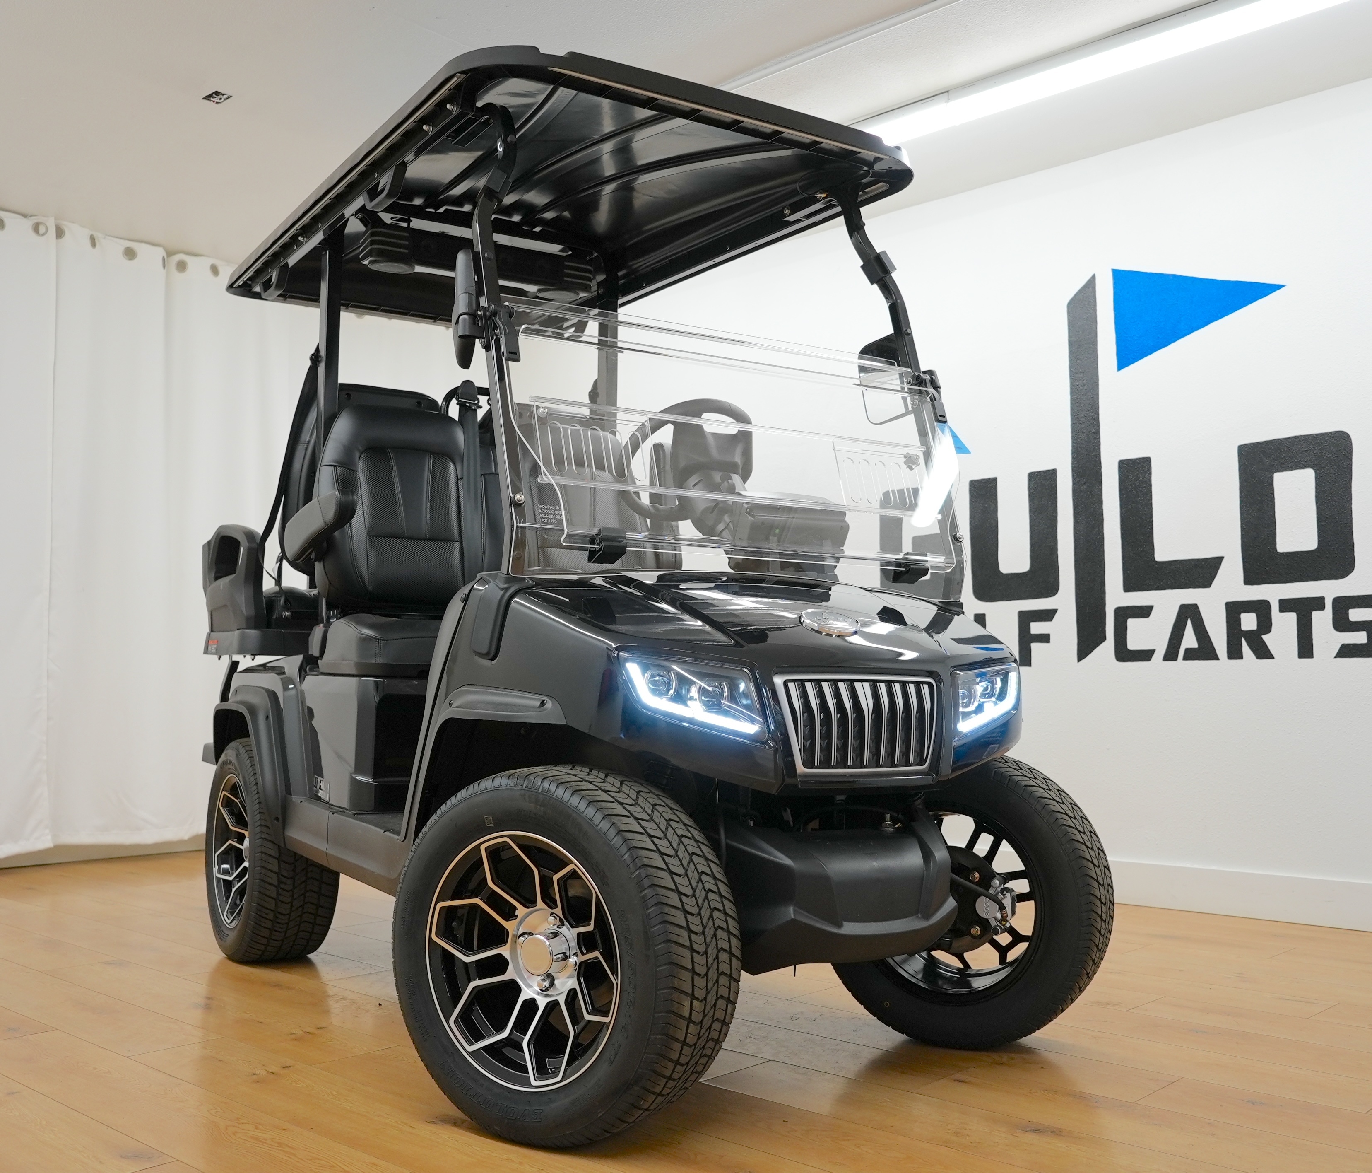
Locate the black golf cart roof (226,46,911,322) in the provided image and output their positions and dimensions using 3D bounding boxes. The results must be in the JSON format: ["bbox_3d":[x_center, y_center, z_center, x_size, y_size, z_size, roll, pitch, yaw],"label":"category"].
[{"bbox_3d":[-0.401,-0.954,3.547,1.129,0.125,1.937,2,-4,-32],"label":"black golf cart roof"}]

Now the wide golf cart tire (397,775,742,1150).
[{"bbox_3d":[-0.200,0.586,2.216,0.585,0.585,0.230,-3,-5,33],"label":"wide golf cart tire"}]

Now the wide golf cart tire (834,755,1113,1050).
[{"bbox_3d":[0.552,0.618,2.754,0.585,0.585,0.230,-3,-5,32],"label":"wide golf cart tire"}]

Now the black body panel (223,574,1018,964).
[{"bbox_3d":[-0.268,0.360,3.209,1.100,0.660,2.180,2,-5,-32],"label":"black body panel"}]

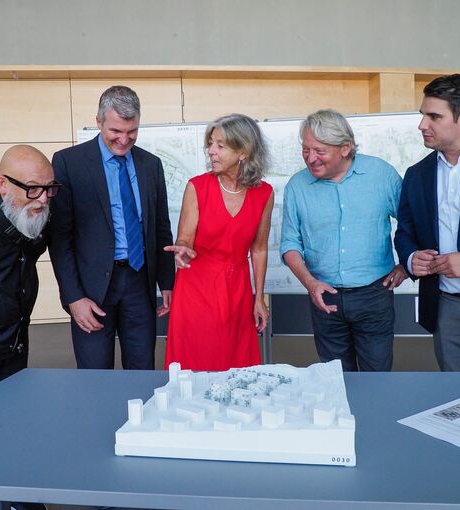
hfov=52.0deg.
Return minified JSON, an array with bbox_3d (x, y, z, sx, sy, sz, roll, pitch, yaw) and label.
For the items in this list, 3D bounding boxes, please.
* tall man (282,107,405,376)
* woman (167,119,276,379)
[{"bbox_3d":[0.459,0.257,1.859,0.550,1.710,0.480,-1,3,15],"label":"tall man"},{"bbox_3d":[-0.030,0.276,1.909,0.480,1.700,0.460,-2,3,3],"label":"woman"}]

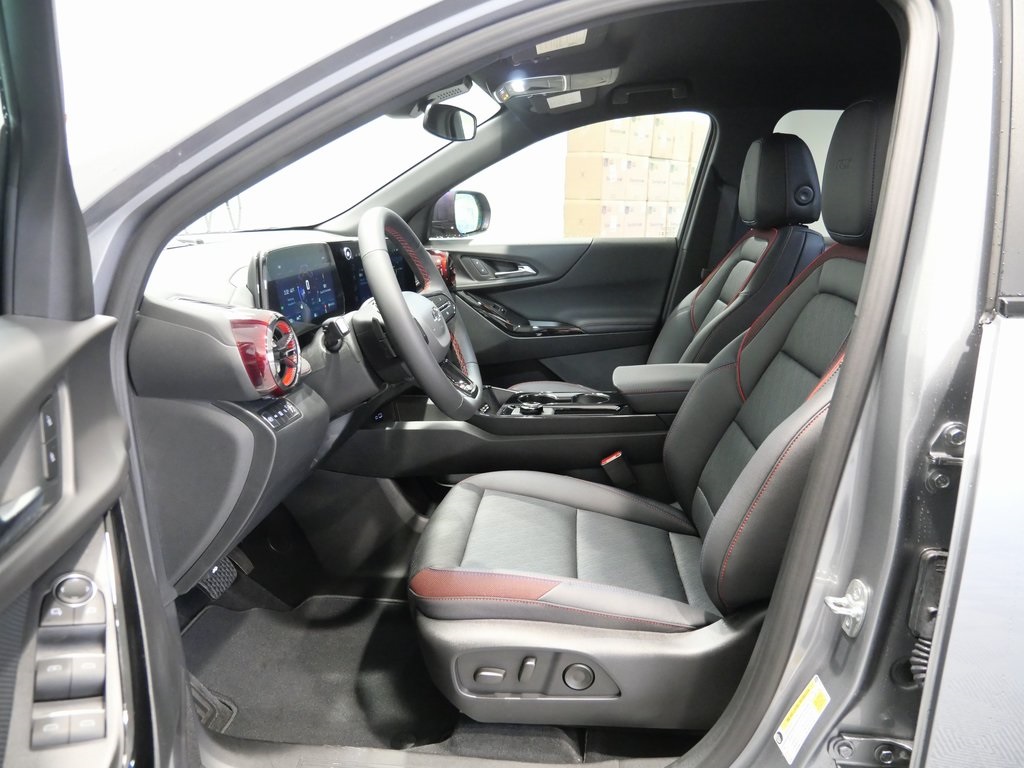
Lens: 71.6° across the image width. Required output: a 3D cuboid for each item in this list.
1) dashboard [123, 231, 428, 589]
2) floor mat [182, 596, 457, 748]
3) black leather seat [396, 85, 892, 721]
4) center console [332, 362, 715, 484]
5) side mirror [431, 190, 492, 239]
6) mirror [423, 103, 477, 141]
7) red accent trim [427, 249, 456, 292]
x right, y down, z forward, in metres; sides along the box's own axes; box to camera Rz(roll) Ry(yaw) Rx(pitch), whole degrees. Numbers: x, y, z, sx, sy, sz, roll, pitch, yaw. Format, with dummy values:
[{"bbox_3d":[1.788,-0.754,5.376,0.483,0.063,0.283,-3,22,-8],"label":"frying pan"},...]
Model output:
[{"bbox_3d":[-0.492,-0.099,1.655,0.520,0.540,1.420,1,15,5],"label":"dashboard"},{"bbox_3d":[-0.373,0.509,1.380,0.620,0.060,0.470,1,15,5],"label":"floor mat"},{"bbox_3d":[0.252,0.027,1.227,0.810,0.980,0.530,1,15,5],"label":"black leather seat"},{"bbox_3d":[0.085,0.075,1.641,0.980,0.290,0.280,1,15,5],"label":"center console"},{"bbox_3d":[-0.168,-0.603,2.498,0.140,0.165,0.240,5,15,17],"label":"side mirror"},{"bbox_3d":[-0.129,-0.548,1.501,0.040,0.070,0.225,7,16,25],"label":"mirror"},{"bbox_3d":[-0.222,-0.356,2.214,0.090,0.125,0.130,3,15,10],"label":"red accent trim"}]

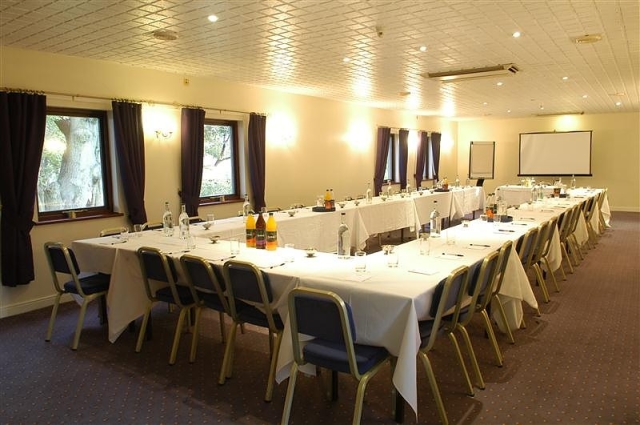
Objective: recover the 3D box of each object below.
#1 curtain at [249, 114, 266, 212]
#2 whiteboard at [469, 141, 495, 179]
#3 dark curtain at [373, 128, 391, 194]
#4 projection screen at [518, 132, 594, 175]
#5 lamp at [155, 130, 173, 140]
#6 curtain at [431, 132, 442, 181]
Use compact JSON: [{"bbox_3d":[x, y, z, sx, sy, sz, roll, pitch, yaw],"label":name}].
[{"bbox_3d":[-0.948,-0.632,6.757,0.120,1.700,0.290,4,8,37],"label":"curtain"},{"bbox_3d":[4.673,-1.502,12.821,0.700,1.050,0.050,2,7,27],"label":"whiteboard"},{"bbox_3d":[1.364,-1.031,9.821,0.140,1.700,0.500,4,8,37],"label":"dark curtain"},{"bbox_3d":[6.362,-1.586,11.991,1.830,1.180,0.060,4,8,37],"label":"projection screen"},{"bbox_3d":[-1.921,-0.959,5.432,0.140,0.150,0.240,4,8,37],"label":"lamp"},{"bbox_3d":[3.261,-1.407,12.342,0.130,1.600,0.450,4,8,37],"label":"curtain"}]

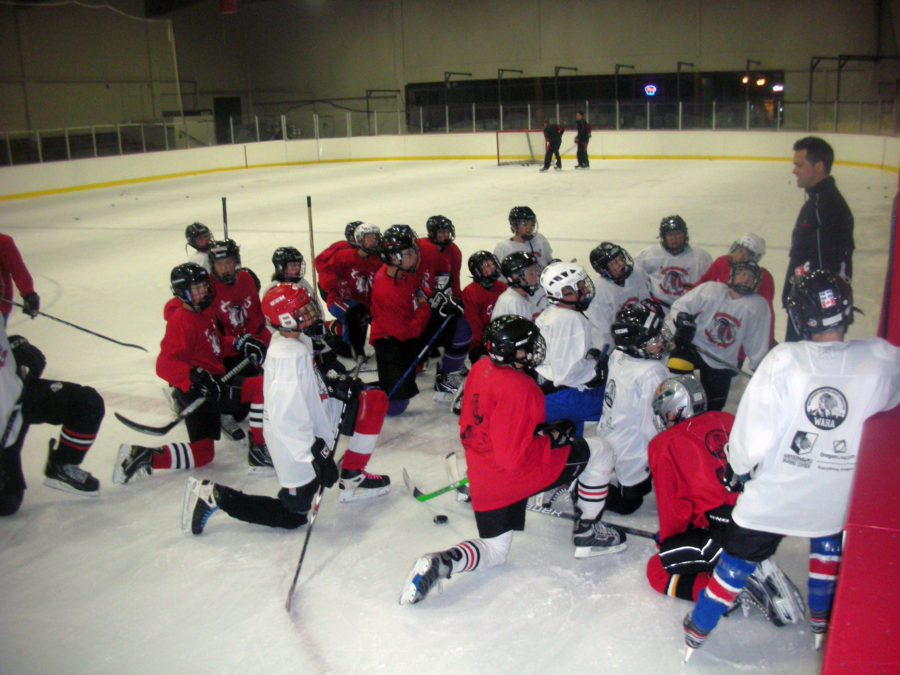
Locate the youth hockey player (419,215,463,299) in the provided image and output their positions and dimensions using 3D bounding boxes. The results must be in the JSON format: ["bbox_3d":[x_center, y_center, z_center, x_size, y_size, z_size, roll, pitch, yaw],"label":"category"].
[{"bbox_3d":[-0.050,-0.398,7.532,0.500,1.220,0.750,-5,15,-14],"label":"youth hockey player"}]

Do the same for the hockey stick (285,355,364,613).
[{"bbox_3d":[-0.580,0.635,4.300,0.080,0.240,1.450,16,55,-5],"label":"hockey stick"}]

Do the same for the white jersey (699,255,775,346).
[{"bbox_3d":[1.956,-0.186,6.280,0.580,0.600,0.380,5,15,25],"label":"white jersey"}]

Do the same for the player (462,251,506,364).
[{"bbox_3d":[0.286,-0.155,6.925,0.460,1.030,0.700,-9,16,-29],"label":"player"}]

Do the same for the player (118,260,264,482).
[{"bbox_3d":[-1.547,0.159,5.470,0.920,1.240,0.570,2,14,12],"label":"player"}]

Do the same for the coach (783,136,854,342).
[{"bbox_3d":[1.849,-0.054,4.640,0.380,1.880,0.540,-8,16,-25],"label":"coach"}]

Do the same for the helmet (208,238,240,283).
[{"bbox_3d":[-1.541,-0.519,6.220,0.230,0.290,0.280,-5,14,-12],"label":"helmet"}]

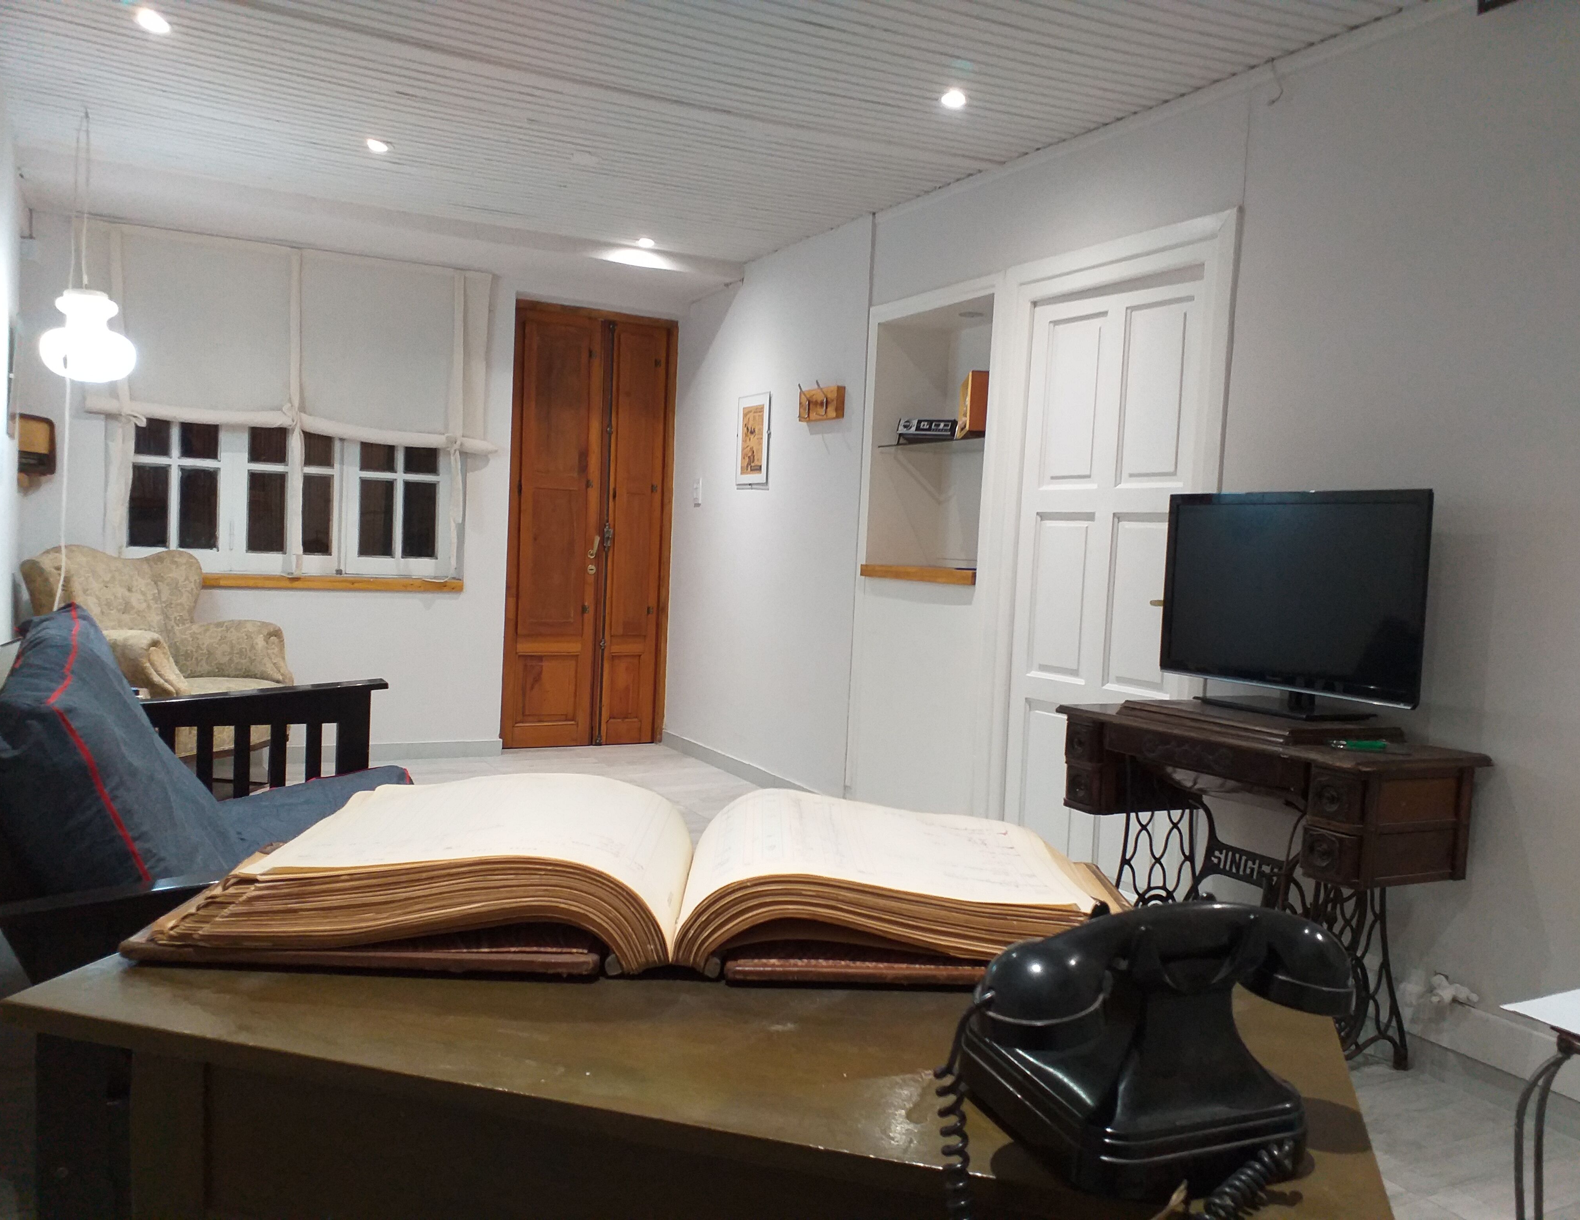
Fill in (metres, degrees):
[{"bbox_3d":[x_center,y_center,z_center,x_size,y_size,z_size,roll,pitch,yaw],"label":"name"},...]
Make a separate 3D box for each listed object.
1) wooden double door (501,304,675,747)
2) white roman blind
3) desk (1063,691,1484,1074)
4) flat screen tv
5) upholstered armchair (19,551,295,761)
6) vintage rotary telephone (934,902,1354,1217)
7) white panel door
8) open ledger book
[{"bbox_3d":[-1.045,-0.420,6.410,0.866,2.277,0.070,1,4,-26],"label":"wooden double door"},{"bbox_3d":[-2.206,-0.956,5.562,1.736,1.386,0.090,1,4,-26],"label":"white roman blind"},{"bbox_3d":[1.089,0.644,2.884,0.460,0.778,0.891,1,4,-29],"label":"desk"},{"bbox_3d":[1.183,-0.020,2.956,0.210,0.528,0.753,1,4,-29],"label":"flat screen tv"},{"bbox_3d":[-2.490,0.249,4.810,0.760,1.000,0.720,4,4,25],"label":"upholstered armchair"},{"bbox_3d":[0.221,0.257,0.778,0.240,0.156,0.165,2,4,-19],"label":"vintage rotary telephone"},{"bbox_3d":[0.975,-0.007,3.822,0.045,1.944,0.681,0,4,-35],"label":"white panel door"},{"bbox_3d":[-0.100,0.250,1.173,0.900,0.097,0.315,3,3,-4],"label":"open ledger book"}]

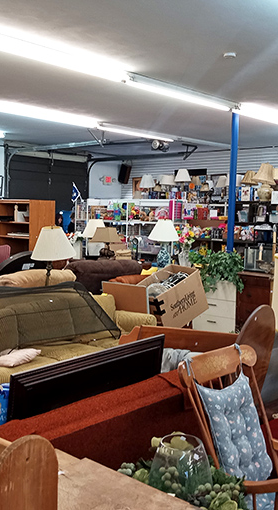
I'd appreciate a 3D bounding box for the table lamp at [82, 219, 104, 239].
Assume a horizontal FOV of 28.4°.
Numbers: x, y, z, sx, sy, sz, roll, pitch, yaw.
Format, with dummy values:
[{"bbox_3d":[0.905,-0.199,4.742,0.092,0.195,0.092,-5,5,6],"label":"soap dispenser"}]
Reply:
[{"bbox_3d":[-0.671,-0.400,8.300,0.400,0.290,0.400,1,4,-5],"label":"table lamp"}]

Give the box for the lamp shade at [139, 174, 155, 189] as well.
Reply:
[{"bbox_3d":[0.226,-1.884,14.100,0.400,0.357,0.400,2,4,1],"label":"lamp shade"}]

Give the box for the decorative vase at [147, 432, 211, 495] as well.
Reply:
[{"bbox_3d":[0.121,0.627,1.600,0.180,0.190,0.180,2,4,5],"label":"decorative vase"}]

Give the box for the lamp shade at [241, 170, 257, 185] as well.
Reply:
[{"bbox_3d":[2.679,-1.867,13.300,0.400,0.350,0.400,3,4,11],"label":"lamp shade"}]

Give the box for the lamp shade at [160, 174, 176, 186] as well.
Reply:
[{"bbox_3d":[0.725,-1.863,13.750,0.390,0.274,0.390,2,4,3],"label":"lamp shade"}]

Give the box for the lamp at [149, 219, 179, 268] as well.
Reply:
[{"bbox_3d":[0.345,-0.142,7.600,0.420,0.708,0.420,2,4,3],"label":"lamp"}]

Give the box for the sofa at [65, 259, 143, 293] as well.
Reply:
[{"bbox_3d":[-0.325,0.613,7.317,1.300,1.002,0.920,-1,5,-36],"label":"sofa"}]

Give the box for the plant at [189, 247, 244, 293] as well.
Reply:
[{"bbox_3d":[1.000,0.187,7.100,0.660,0.580,0.580,2,4,8],"label":"plant"}]

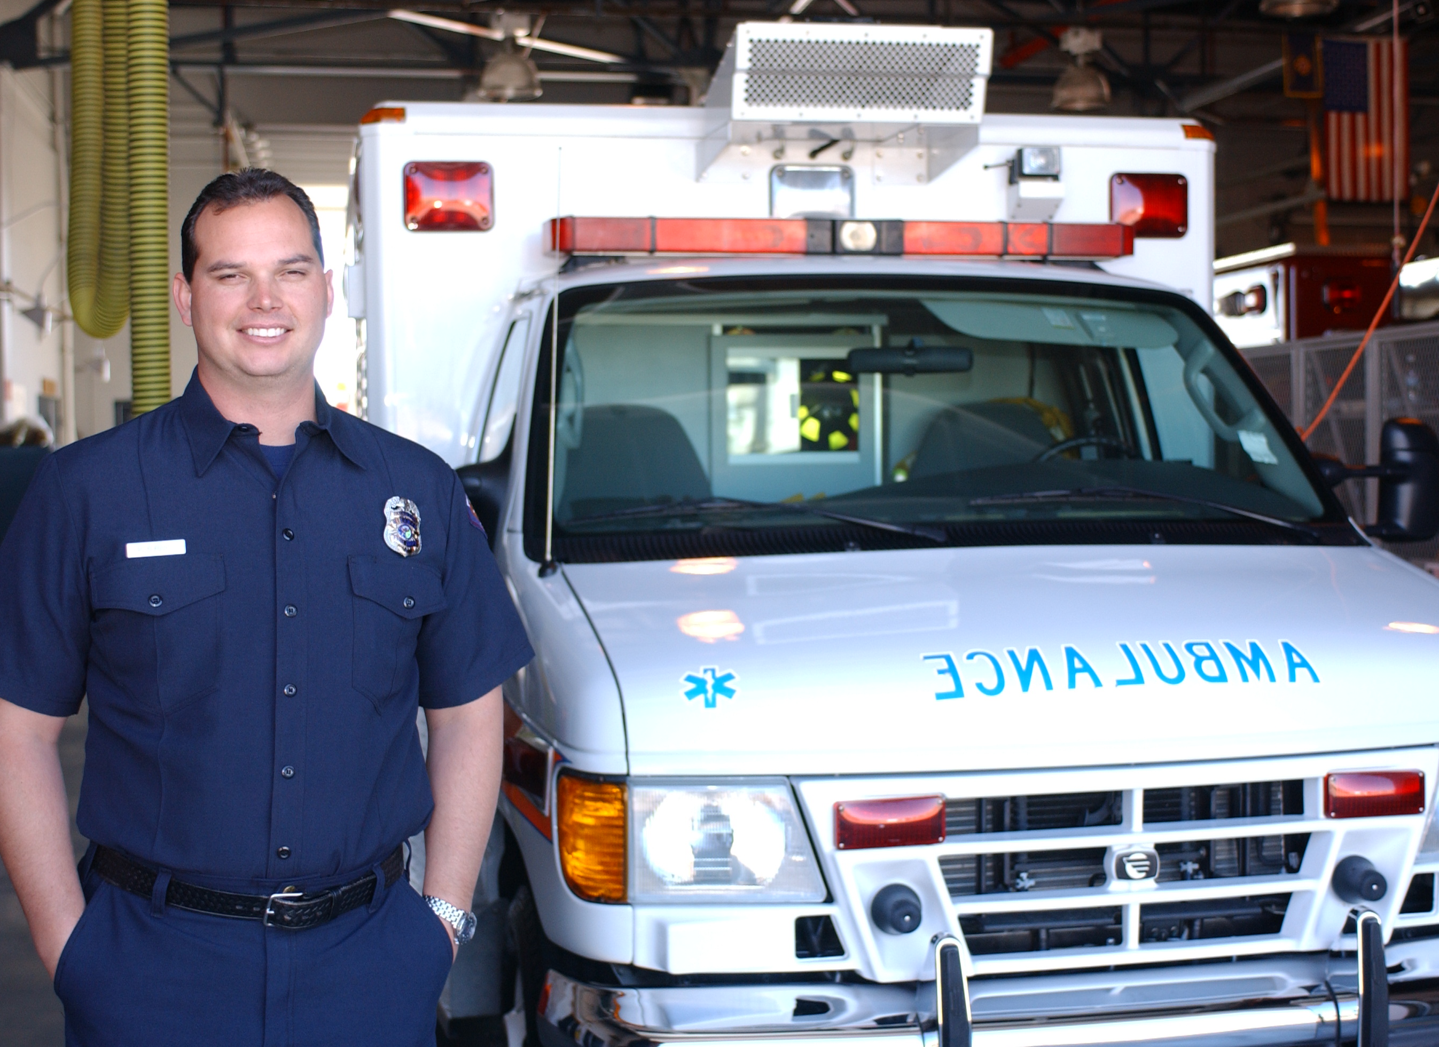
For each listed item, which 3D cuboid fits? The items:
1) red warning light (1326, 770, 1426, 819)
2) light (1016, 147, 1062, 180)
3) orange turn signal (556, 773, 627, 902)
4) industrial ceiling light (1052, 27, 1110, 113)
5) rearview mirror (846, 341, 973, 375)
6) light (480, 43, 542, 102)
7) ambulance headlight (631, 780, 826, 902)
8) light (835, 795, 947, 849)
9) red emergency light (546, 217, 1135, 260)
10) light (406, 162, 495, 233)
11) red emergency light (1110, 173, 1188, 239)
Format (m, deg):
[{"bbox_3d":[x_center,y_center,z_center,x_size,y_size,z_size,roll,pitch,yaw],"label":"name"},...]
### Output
[{"bbox_3d":[1.111,0.459,3.150,0.182,0.076,0.045,-1,3,-12],"label":"red warning light"},{"bbox_3d":[0.874,-0.986,5.095,0.125,0.093,0.090,-1,3,-12],"label":"light"},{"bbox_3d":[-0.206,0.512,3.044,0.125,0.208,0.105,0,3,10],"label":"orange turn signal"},{"bbox_3d":[2.758,-3.462,14.200,0.440,0.630,0.440,-1,3,-12],"label":"industrial ceiling light"},{"bbox_3d":[0.424,-0.361,4.139,0.272,0.062,0.045,-1,3,-4],"label":"rearview mirror"},{"bbox_3d":[-1.507,-3.249,13.400,0.455,0.420,0.455,-1,3,-12],"label":"light"},{"bbox_3d":[0.009,0.507,3.012,0.315,0.206,0.120,-1,3,-6],"label":"ambulance headlight"},{"bbox_3d":[0.273,0.479,2.978,0.182,0.076,0.045,-1,3,-12],"label":"light"},{"bbox_3d":[0.309,-0.722,4.775,1.480,0.097,0.290,-1,3,-12],"label":"red emergency light"},{"bbox_3d":[-0.703,-0.850,4.848,0.232,0.184,0.060,-1,3,-12],"label":"light"},{"bbox_3d":[1.210,-0.892,5.240,0.232,0.184,0.060,-1,3,-12],"label":"red emergency light"}]

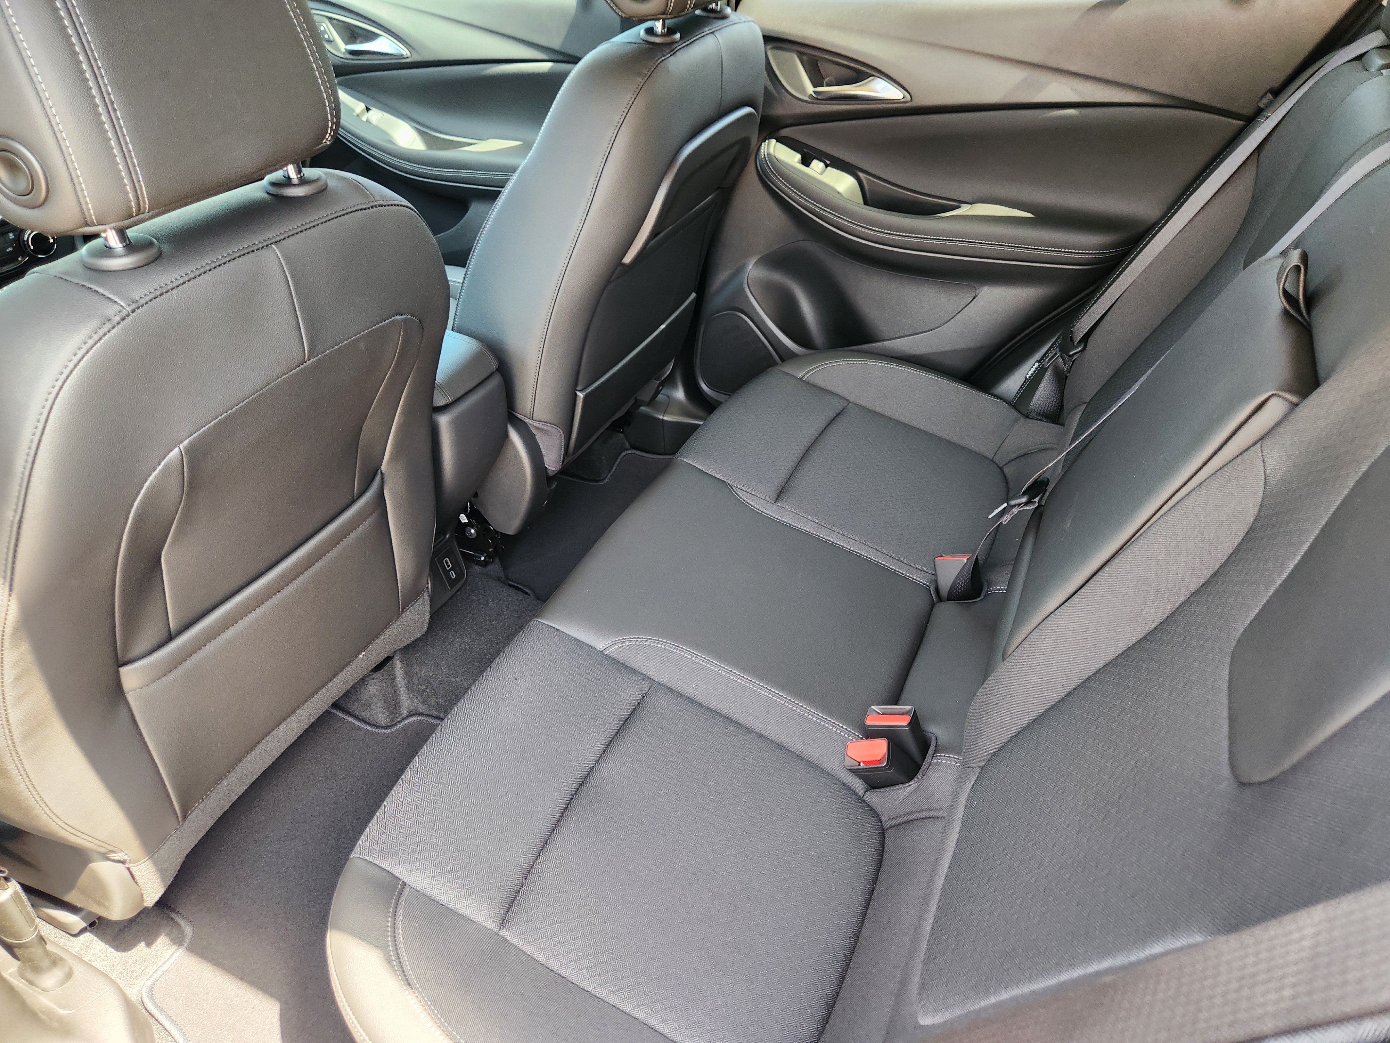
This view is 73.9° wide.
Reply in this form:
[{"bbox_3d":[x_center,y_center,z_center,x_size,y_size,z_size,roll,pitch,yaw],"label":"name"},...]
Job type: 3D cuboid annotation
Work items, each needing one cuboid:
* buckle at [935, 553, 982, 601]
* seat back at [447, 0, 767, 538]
[{"bbox_3d":[0.316,0.073,1.105,0.043,0.068,0.026,-4,8,29],"label":"buckle"},{"bbox_3d":[-0.127,-0.382,1.319,0.200,0.680,0.490,30,44,7],"label":"seat back"}]

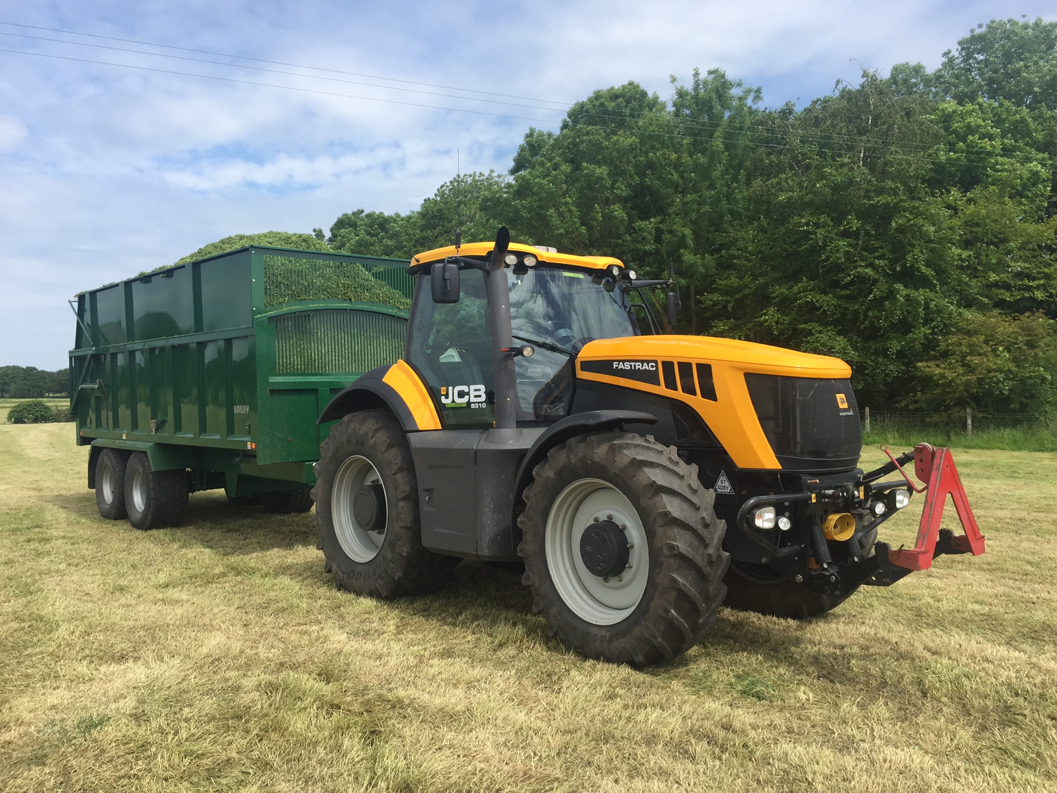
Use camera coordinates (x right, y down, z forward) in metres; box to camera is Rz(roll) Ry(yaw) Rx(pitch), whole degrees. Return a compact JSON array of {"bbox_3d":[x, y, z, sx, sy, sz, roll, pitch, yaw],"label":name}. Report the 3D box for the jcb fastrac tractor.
[{"bbox_3d":[0.727,0.192,7.833,2.800,3.330,5.900,-2,1,-42],"label":"jcb fastrac tractor"}]

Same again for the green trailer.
[{"bbox_3d":[-4.362,0.082,13.274,2.450,3.660,7.750,-2,1,-43],"label":"green trailer"}]

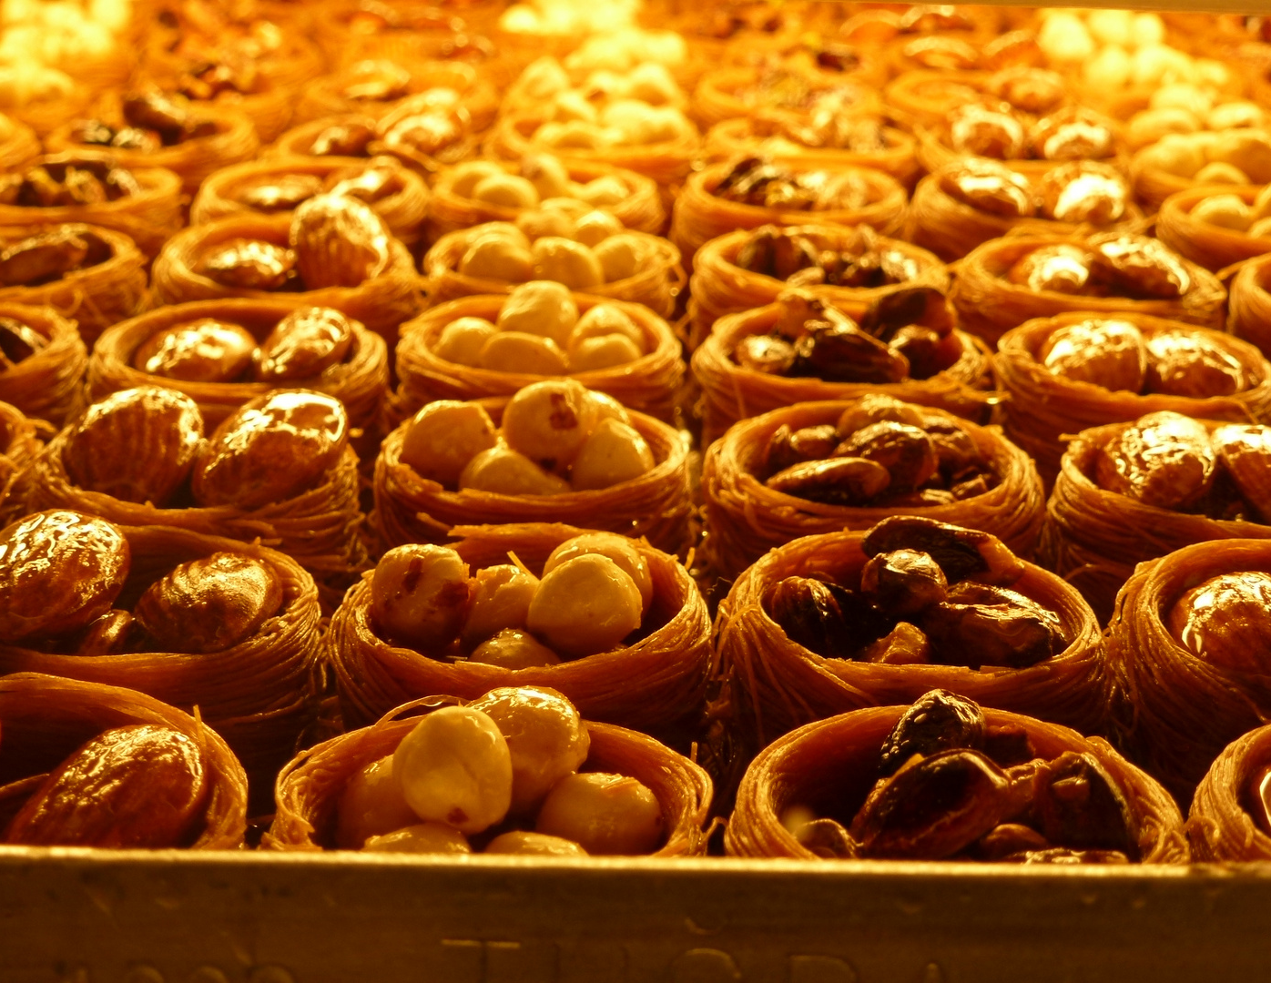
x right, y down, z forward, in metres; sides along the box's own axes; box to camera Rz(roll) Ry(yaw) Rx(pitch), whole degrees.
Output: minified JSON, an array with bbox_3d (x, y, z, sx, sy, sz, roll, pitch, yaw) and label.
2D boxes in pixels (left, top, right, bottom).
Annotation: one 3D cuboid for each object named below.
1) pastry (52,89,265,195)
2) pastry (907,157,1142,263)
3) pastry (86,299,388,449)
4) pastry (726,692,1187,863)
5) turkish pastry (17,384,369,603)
[{"bbox_3d":[-0.114,-0.077,0.516,0.050,0.029,0.050,1,22,0],"label":"pastry"},{"bbox_3d":[0.083,-0.056,0.464,0.050,0.029,0.050,0,24,0],"label":"pastry"},{"bbox_3d":[-0.068,-0.016,0.371,0.050,0.028,0.050,1,22,0],"label":"pastry"},{"bbox_3d":[0.035,0.041,0.242,0.050,0.033,0.050,0,24,0],"label":"pastry"},{"bbox_3d":[-0.067,0.001,0.332,0.050,0.032,0.050,0,24,0],"label":"turkish pastry"}]

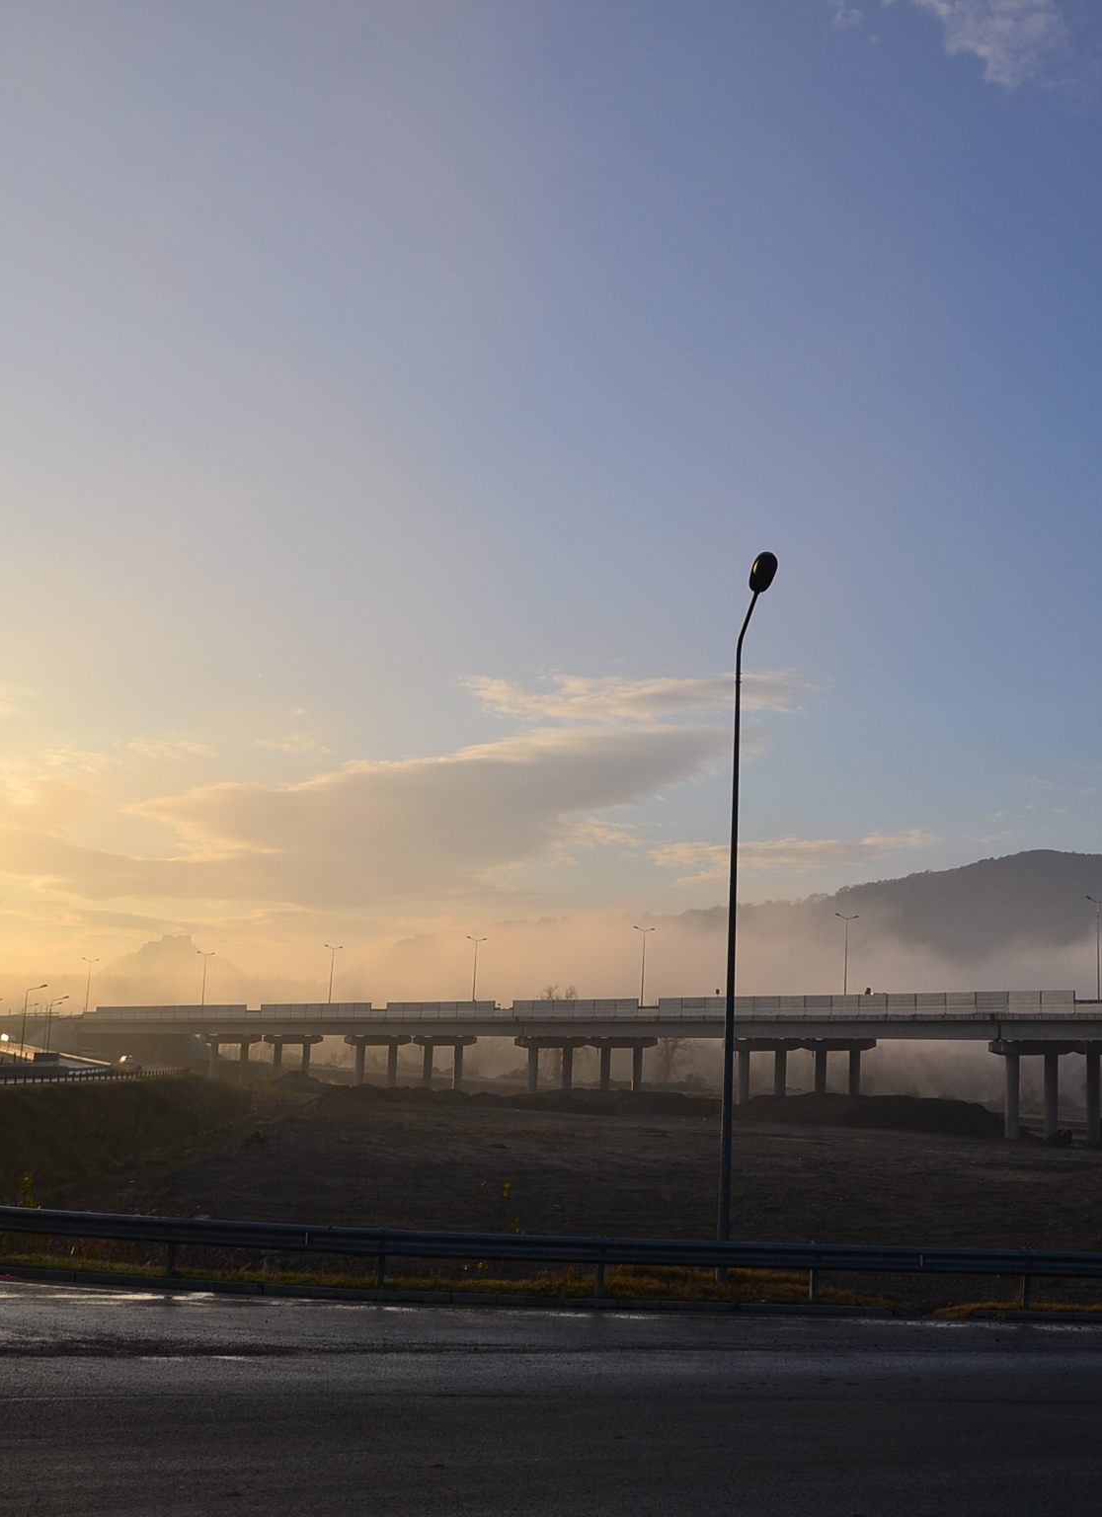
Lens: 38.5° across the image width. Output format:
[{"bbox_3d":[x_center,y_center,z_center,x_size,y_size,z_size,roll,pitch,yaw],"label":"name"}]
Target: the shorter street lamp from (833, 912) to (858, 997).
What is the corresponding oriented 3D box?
[{"bbox_3d":[37.054,26.049,197.070,4.300,12.762,0.400,12,-15,-41],"label":"shorter street lamp"}]

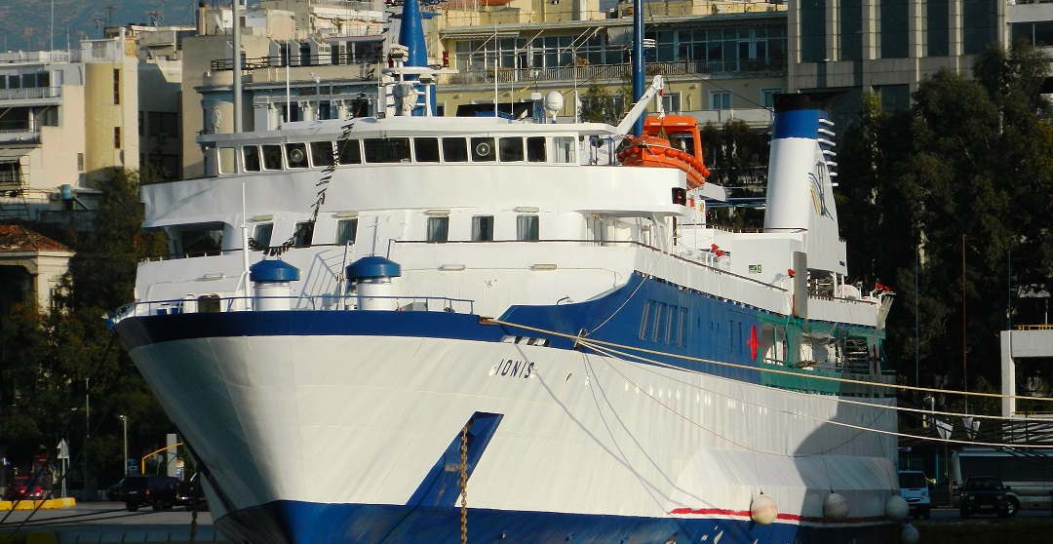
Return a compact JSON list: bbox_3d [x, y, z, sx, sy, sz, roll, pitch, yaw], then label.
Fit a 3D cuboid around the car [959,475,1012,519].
[{"bbox_3d":[19.074,9.403,352.000,1.800,1.770,4.250,0,-1,-4],"label":"car"}]

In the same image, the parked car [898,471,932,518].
[{"bbox_3d":[15.911,9.307,352.500,1.840,1.990,4.600,0,-1,-1],"label":"parked car"}]

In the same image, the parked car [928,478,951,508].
[{"bbox_3d":[20.407,10.837,415.000,4.200,1.460,1.720,0,-1,0],"label":"parked car"}]

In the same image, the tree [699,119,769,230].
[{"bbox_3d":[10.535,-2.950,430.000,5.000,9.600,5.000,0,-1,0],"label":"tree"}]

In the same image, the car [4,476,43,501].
[{"bbox_3d":[-25.931,11.388,438.000,1.700,1.480,4.000,0,-1,-14],"label":"car"}]

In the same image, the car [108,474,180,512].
[{"bbox_3d":[-17.283,10.361,395.000,4.300,1.700,1.760,1,-2,-45],"label":"car"}]

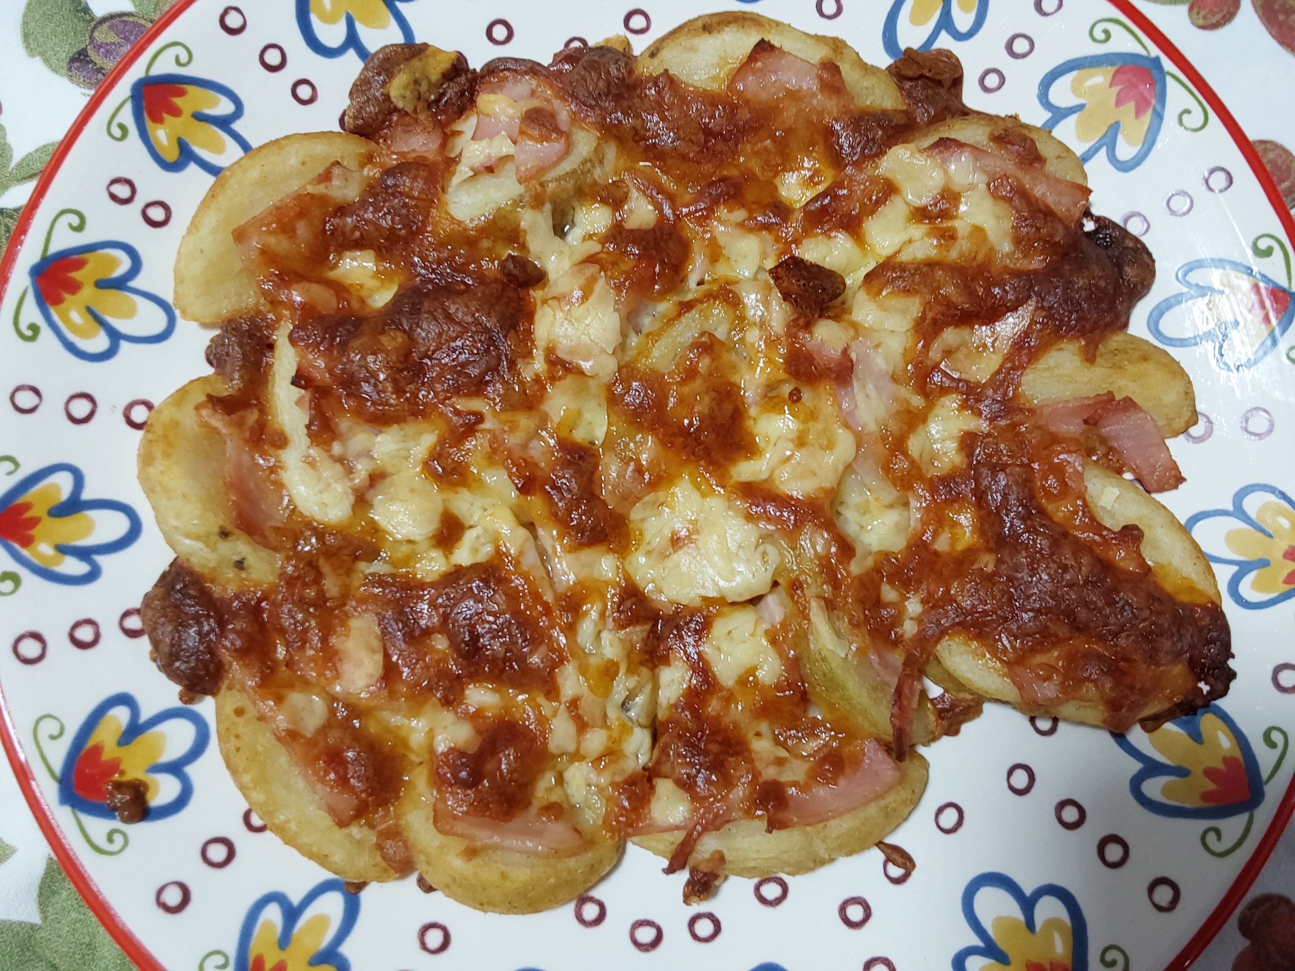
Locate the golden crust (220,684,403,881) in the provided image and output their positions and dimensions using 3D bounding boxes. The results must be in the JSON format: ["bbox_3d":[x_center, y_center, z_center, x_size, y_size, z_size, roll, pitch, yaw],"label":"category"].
[{"bbox_3d":[-0.063,0.057,0.198,0.049,0.015,0.017,44,81,7],"label":"golden crust"}]

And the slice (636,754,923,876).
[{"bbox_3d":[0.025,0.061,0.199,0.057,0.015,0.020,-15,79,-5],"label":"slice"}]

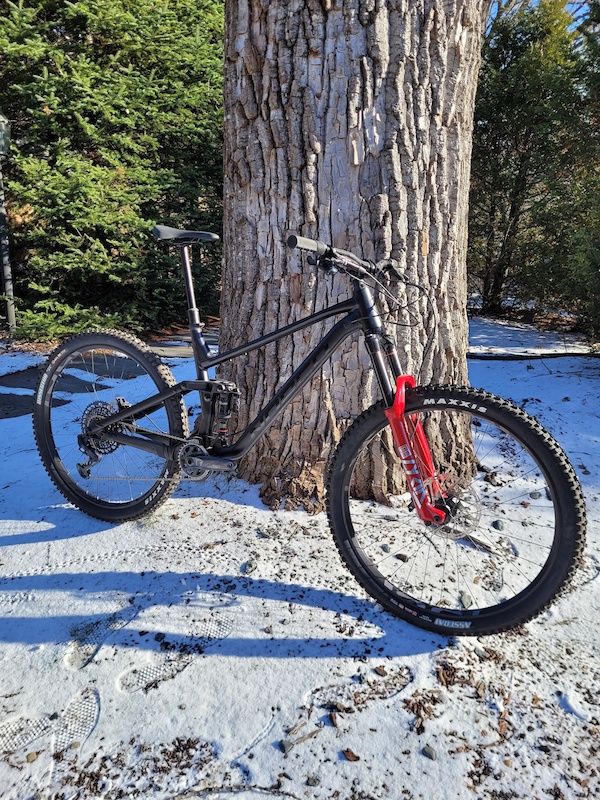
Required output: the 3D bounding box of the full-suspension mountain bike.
[{"bbox_3d":[-0.139,0.029,1.993,2.048,1.125,0.790,11,11,24],"label":"full-suspension mountain bike"}]

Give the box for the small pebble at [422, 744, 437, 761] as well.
[{"bbox_3d":[0.294,0.801,1.363,0.025,0.019,0.037,-11,20,-39],"label":"small pebble"}]

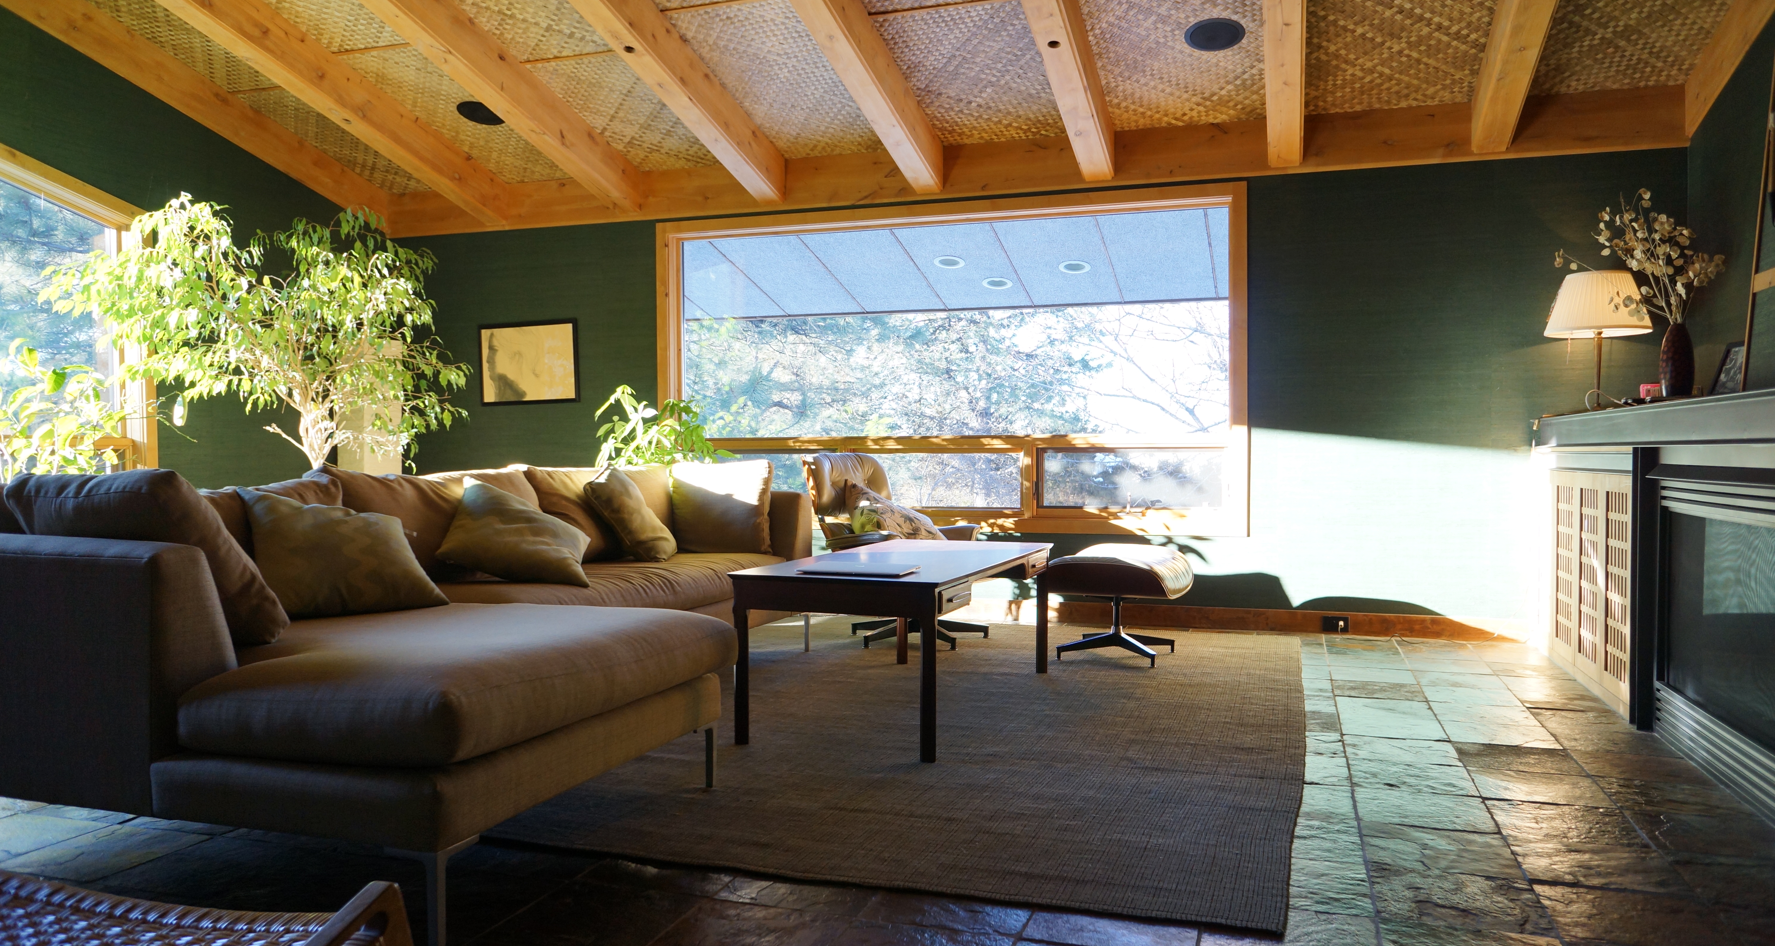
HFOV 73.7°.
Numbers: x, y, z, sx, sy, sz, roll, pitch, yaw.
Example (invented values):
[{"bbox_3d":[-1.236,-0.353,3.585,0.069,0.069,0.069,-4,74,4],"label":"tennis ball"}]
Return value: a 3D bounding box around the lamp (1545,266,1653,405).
[{"bbox_3d":[2.737,-0.508,4.562,0.420,0.565,0.420,0,1,19],"label":"lamp"}]

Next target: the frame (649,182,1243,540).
[{"bbox_3d":[0.216,-0.529,5.955,3.064,1.630,0.120,0,1,19],"label":"frame"}]

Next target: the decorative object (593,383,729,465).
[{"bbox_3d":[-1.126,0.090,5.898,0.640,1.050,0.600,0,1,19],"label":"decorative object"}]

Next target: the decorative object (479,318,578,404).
[{"bbox_3d":[-2.033,-0.619,6.675,0.655,0.463,0.030,0,1,19],"label":"decorative object"}]

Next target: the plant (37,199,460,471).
[{"bbox_3d":[-2.430,-0.137,4.557,1.550,1.810,1.250,-1,1,-28],"label":"plant"}]

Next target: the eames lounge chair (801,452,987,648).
[{"bbox_3d":[0.074,0.330,5.334,0.860,0.830,0.840,1,2,31],"label":"eames lounge chair"}]

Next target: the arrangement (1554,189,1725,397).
[{"bbox_3d":[2.665,-0.604,4.172,0.500,0.780,0.480,0,1,19],"label":"arrangement"}]

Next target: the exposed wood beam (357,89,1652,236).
[{"bbox_3d":[0.160,-1.477,5.889,6.594,0.239,0.100,0,1,19],"label":"exposed wood beam"}]

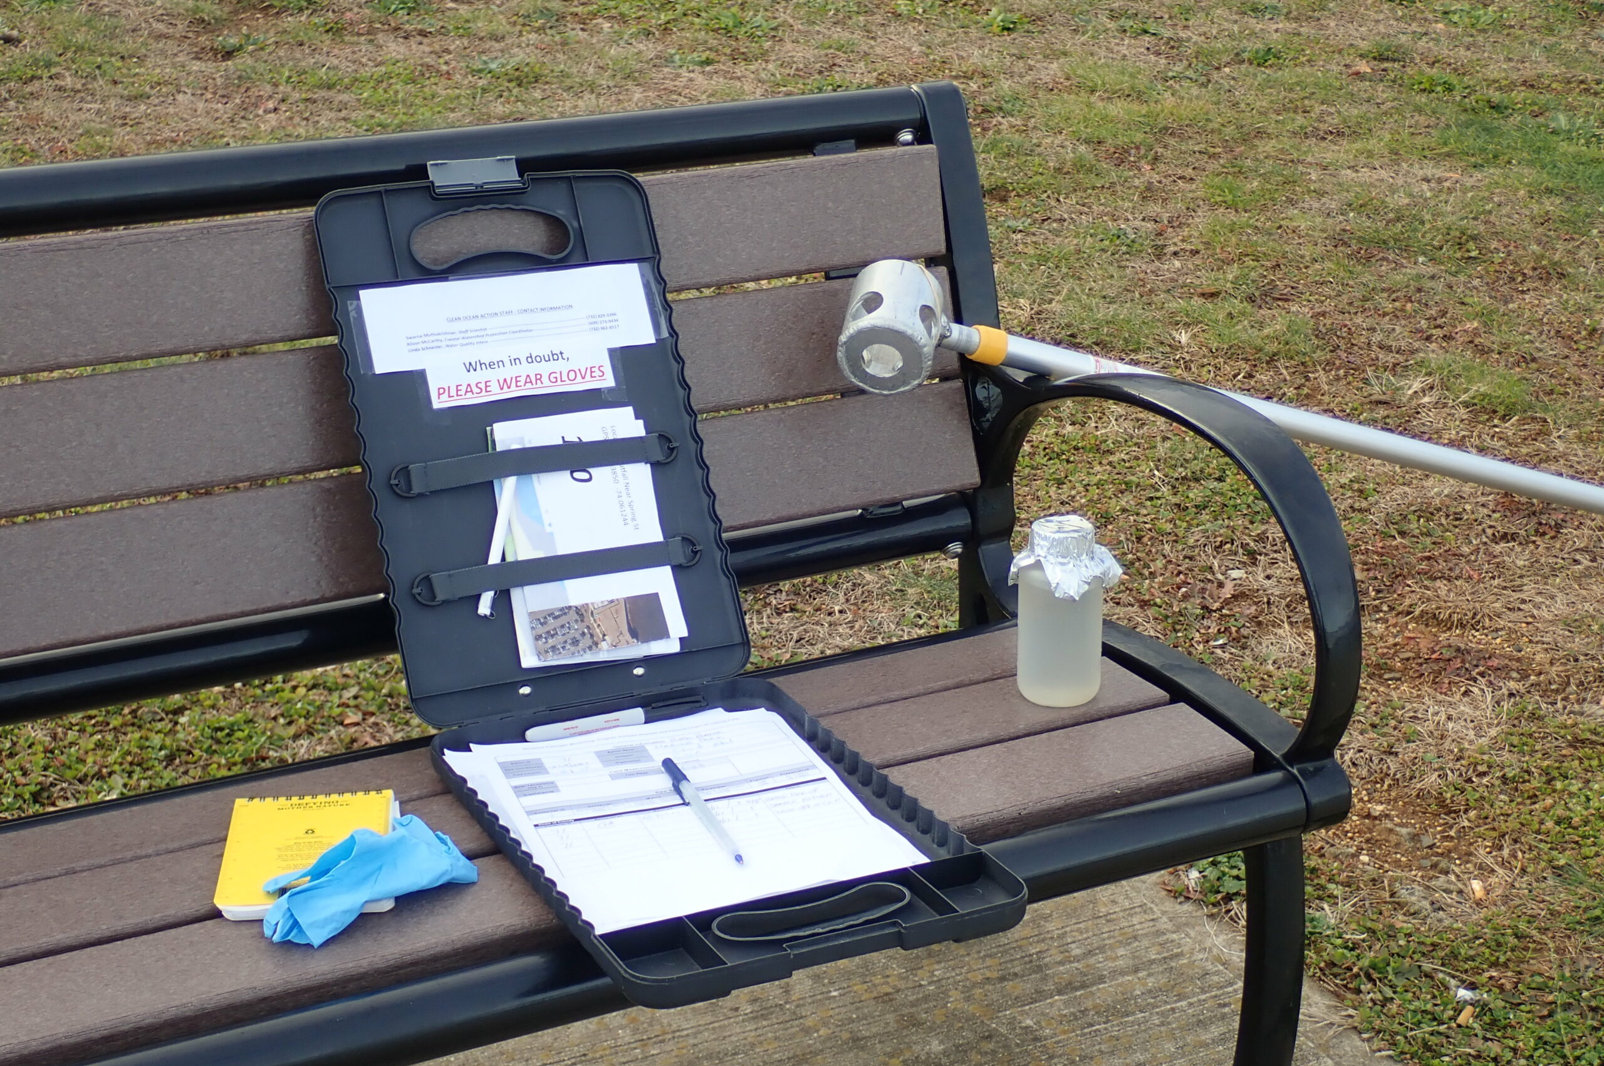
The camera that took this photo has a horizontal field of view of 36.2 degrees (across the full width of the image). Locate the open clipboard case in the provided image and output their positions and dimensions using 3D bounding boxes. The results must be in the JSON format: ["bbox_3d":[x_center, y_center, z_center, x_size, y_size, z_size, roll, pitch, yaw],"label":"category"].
[{"bbox_3d":[-0.109,-0.011,1.605,0.254,0.373,0.611,-9,20,-25],"label":"open clipboard case"}]

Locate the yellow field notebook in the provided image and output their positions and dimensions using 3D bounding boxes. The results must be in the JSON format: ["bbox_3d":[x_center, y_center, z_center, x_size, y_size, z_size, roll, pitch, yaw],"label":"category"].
[{"bbox_3d":[-0.310,0.202,1.547,0.102,0.014,0.152,-3,18,-7],"label":"yellow field notebook"}]

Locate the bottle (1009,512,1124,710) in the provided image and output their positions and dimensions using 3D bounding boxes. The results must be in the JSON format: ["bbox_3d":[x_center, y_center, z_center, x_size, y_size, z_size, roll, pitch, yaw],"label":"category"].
[{"bbox_3d":[0.191,0.055,1.792,0.080,0.133,0.079,-1,19,0],"label":"bottle"}]

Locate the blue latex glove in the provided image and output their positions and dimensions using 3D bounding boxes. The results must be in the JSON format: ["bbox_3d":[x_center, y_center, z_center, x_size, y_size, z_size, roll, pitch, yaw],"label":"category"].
[{"bbox_3d":[-0.275,0.207,1.492,0.133,0.034,0.080,-18,25,-41],"label":"blue latex glove"}]

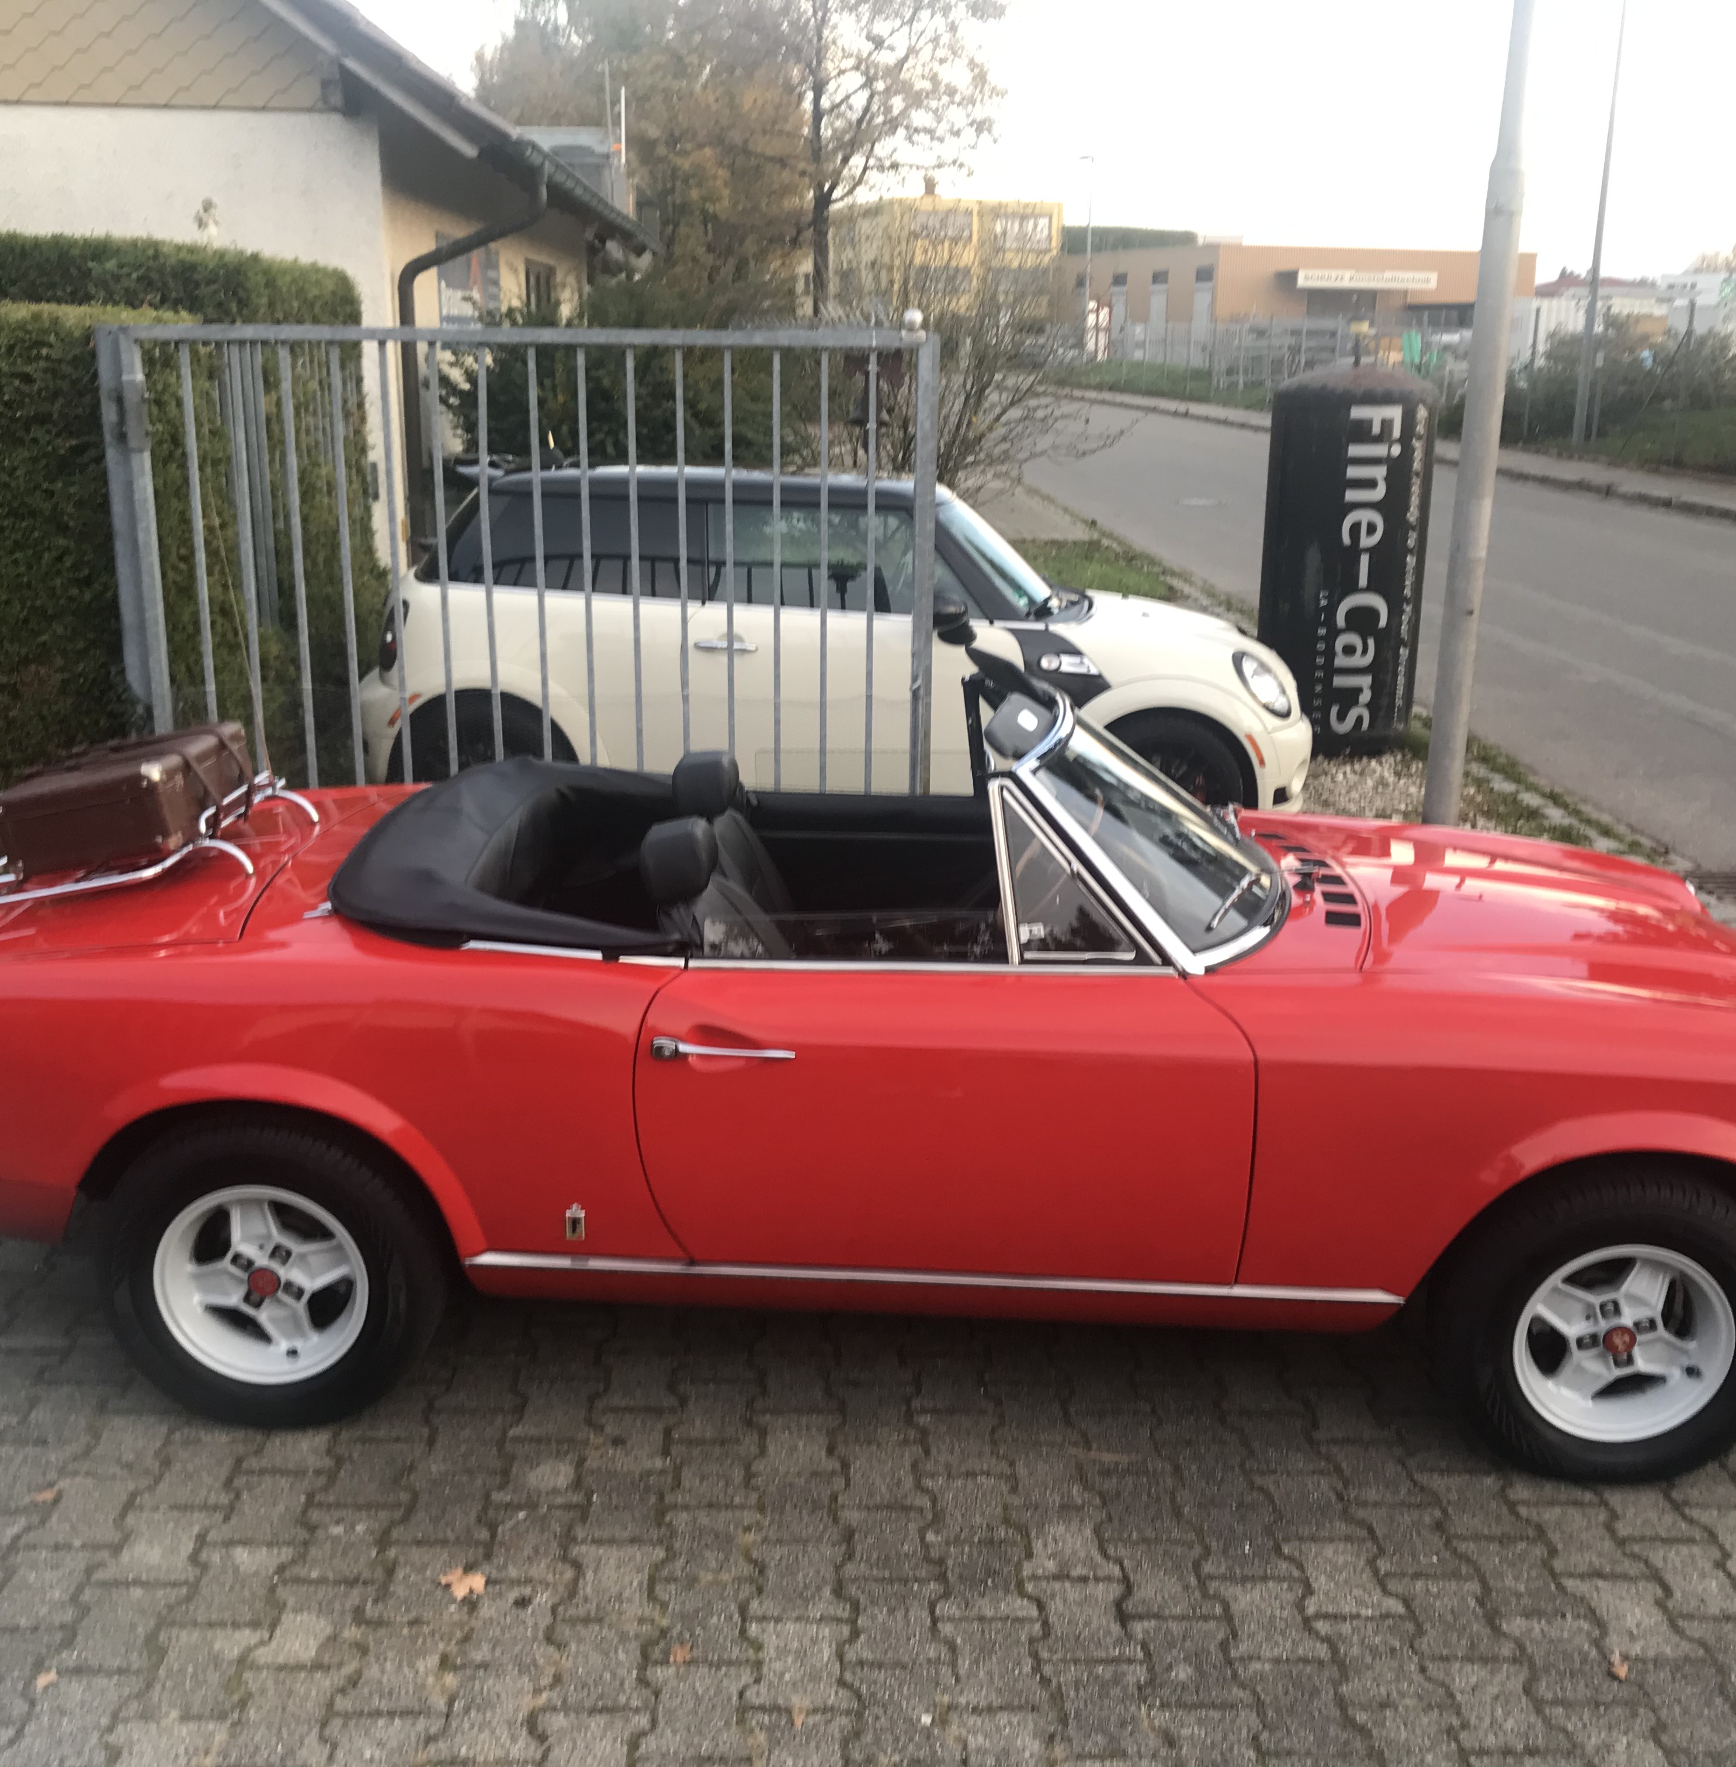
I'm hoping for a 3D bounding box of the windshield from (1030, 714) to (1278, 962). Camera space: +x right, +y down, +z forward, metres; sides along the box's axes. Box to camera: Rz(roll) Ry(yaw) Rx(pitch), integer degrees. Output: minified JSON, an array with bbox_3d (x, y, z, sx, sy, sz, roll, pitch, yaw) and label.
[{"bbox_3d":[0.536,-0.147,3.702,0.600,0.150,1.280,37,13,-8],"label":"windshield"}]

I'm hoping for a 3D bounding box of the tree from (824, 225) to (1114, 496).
[{"bbox_3d":[0.808,-4.079,16.070,2.442,2.757,2.319,1,16,3],"label":"tree"}]

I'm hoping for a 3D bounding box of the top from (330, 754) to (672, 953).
[{"bbox_3d":[-0.626,-0.095,3.744,0.690,0.180,1.480,2,15,1],"label":"top"}]

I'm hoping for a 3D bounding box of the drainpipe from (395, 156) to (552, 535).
[{"bbox_3d":[-2.059,-2.453,10.277,0.845,2.752,0.120,0,16,-3],"label":"drainpipe"}]

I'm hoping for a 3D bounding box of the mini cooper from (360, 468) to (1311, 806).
[{"bbox_3d":[-0.030,-0.931,7.483,3.710,1.410,1.720,1,16,1],"label":"mini cooper"}]

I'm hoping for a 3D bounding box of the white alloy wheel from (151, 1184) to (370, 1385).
[{"bbox_3d":[-1.018,0.657,3.274,0.366,0.366,0.170,2,15,1],"label":"white alloy wheel"}]

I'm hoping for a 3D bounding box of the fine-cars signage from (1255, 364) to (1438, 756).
[{"bbox_3d":[2.311,-1.562,9.133,0.780,1.770,0.780,-2,16,-8],"label":"fine-cars signage"}]

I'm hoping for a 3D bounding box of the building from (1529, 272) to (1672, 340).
[{"bbox_3d":[35.815,-27.256,94.302,9.000,5.000,9.000,2,16,6],"label":"building"}]

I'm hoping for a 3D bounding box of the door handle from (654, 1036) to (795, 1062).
[{"bbox_3d":[-0.229,0.261,2.990,0.226,0.034,0.045,2,15,1],"label":"door handle"}]

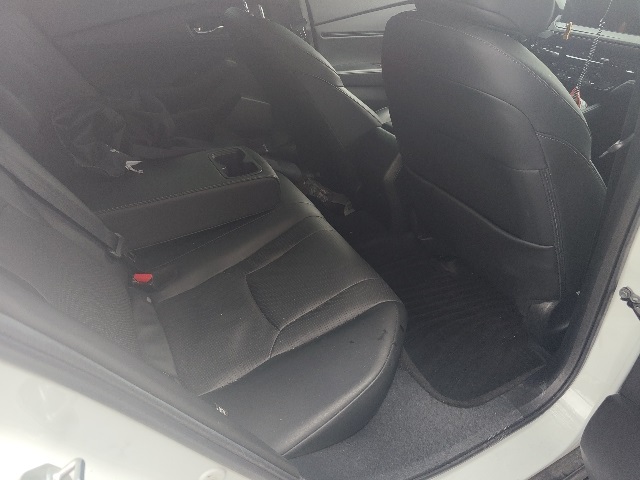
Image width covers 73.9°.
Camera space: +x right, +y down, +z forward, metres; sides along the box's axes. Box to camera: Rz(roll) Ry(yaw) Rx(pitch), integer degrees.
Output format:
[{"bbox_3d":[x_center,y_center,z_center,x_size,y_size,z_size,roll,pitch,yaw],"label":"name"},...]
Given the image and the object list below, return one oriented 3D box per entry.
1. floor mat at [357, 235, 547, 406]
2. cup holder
[{"bbox_3d":[0.348,0.212,1.283,0.400,0.050,0.550,-15,39,-23],"label":"floor mat"},{"bbox_3d":[-0.206,-0.165,1.049,0.092,0.060,0.145,-15,39,-23],"label":"cup holder"}]

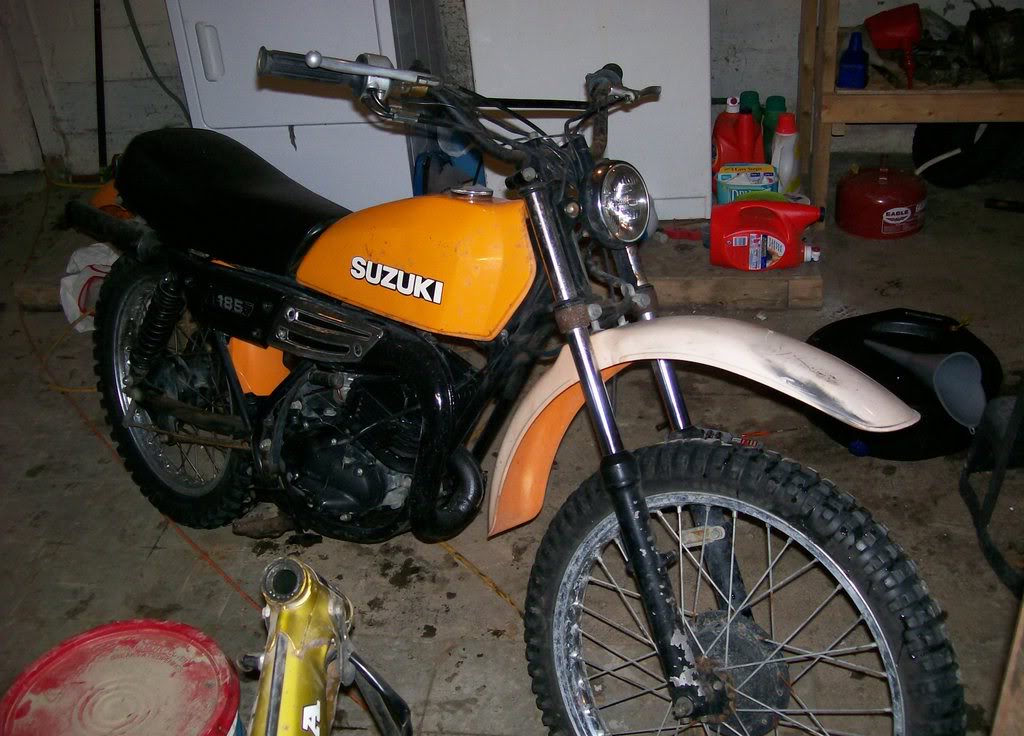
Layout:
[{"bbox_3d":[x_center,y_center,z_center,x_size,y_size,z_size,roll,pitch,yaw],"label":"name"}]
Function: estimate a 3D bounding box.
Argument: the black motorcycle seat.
[{"bbox_3d":[-0.550,-0.329,2.129,0.640,0.190,0.245,22,22,36],"label":"black motorcycle seat"}]

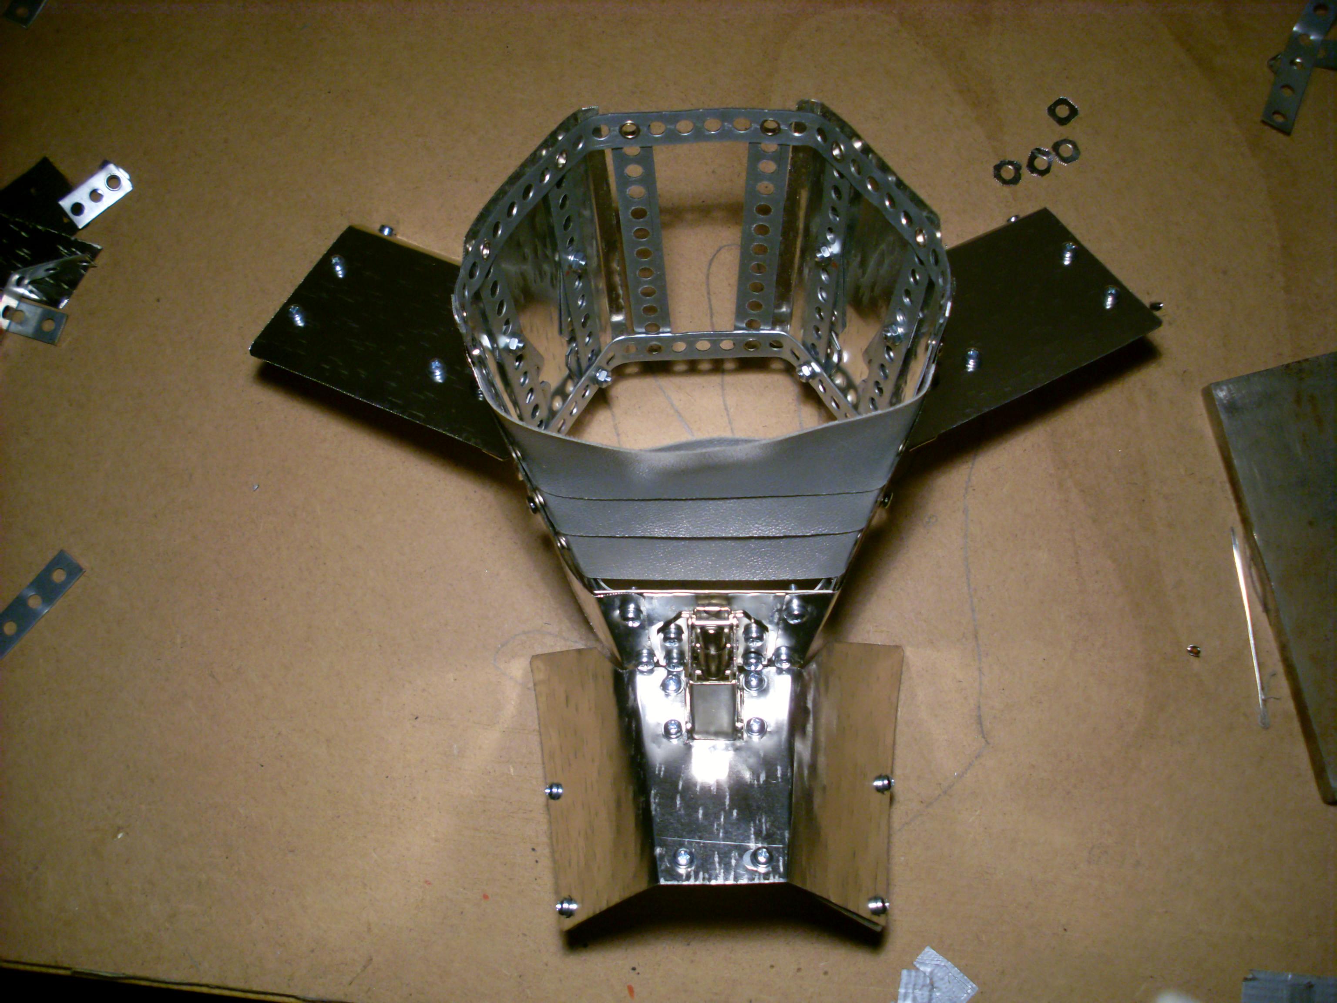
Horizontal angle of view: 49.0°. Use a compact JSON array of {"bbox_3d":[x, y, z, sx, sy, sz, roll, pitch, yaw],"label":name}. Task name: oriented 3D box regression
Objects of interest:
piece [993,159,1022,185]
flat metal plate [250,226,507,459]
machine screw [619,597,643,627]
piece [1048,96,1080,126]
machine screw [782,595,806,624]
[{"bbox_3d":[0.156,-0.151,0.674,0.012,0.002,0.012,0,82,0],"label":"piece"},{"bbox_3d":[-0.091,-0.062,0.558,0.113,0.003,0.078,21,54,16],"label":"flat metal plate"},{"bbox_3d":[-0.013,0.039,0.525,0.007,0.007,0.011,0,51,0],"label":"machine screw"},{"bbox_3d":[0.182,-0.180,0.678,0.011,0.002,0.011,-45,84,-6],"label":"piece"},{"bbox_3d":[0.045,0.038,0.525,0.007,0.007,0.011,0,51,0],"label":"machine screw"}]

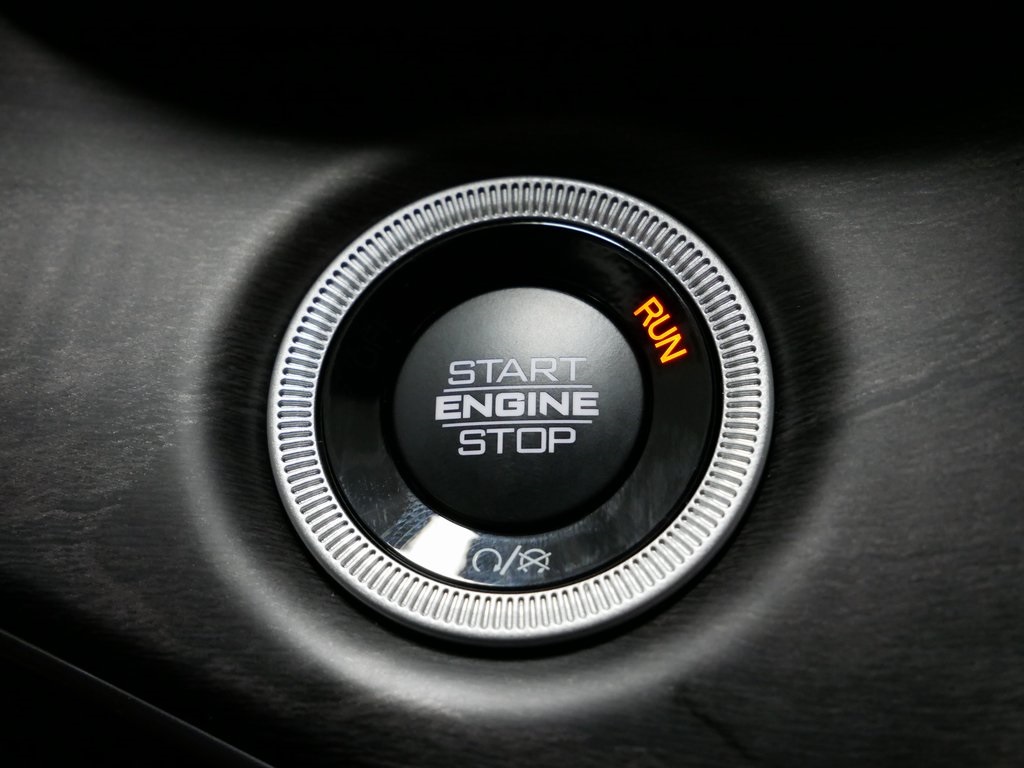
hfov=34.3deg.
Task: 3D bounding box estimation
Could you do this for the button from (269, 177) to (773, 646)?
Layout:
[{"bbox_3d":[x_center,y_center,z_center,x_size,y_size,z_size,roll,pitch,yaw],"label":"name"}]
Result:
[{"bbox_3d":[0.001,0.002,0.159,0.047,0.006,0.047,-2,65,6],"label":"button"}]

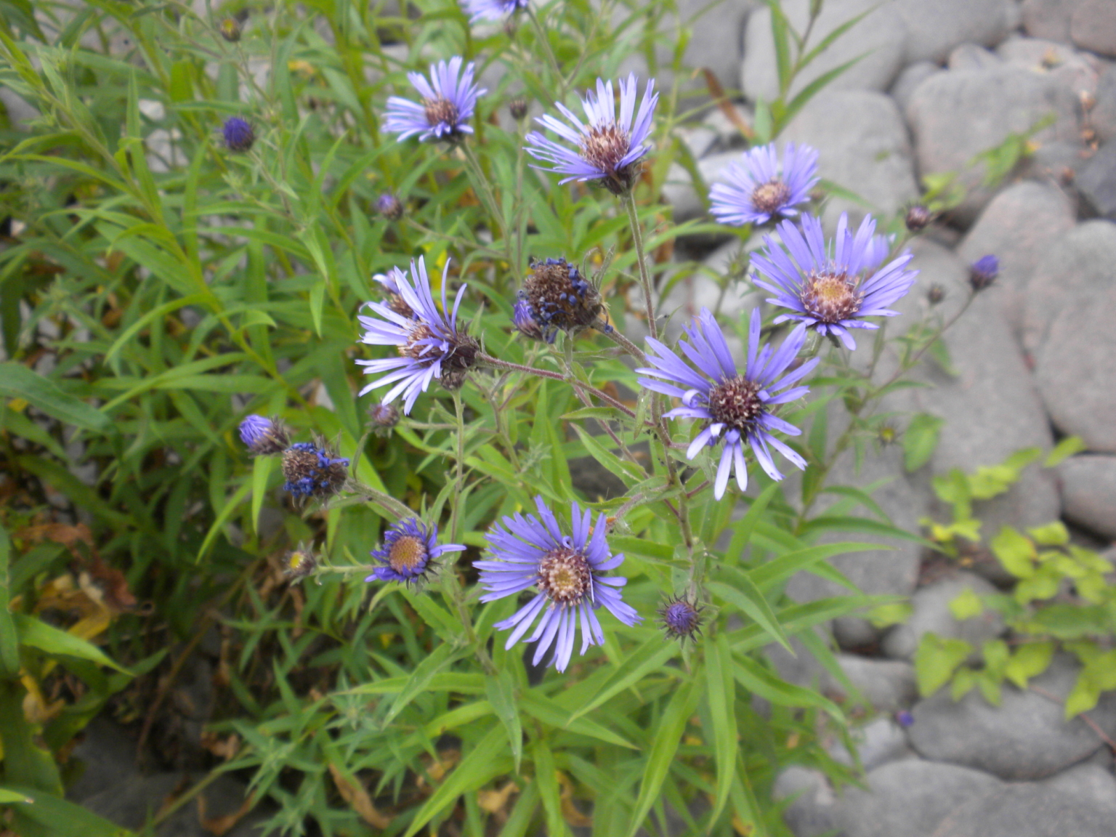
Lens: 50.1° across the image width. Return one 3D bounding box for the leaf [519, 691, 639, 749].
[{"bbox_3d":[0.007,0.106,0.420,0.049,0.006,0.010,26,48,15],"label":"leaf"}]

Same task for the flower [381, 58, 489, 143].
[{"bbox_3d":[-0.044,-0.115,0.430,0.034,0.022,0.030,-12,44,14],"label":"flower"}]

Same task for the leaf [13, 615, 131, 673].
[{"bbox_3d":[-0.196,0.091,0.480,0.051,0.008,0.013,25,50,6],"label":"leaf"}]

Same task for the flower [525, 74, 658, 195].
[{"bbox_3d":[0.011,-0.088,0.370,0.042,0.025,0.038,-12,41,12],"label":"flower"}]

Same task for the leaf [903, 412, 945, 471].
[{"bbox_3d":[0.203,0.013,0.660,0.022,0.007,0.034,16,61,9],"label":"leaf"}]

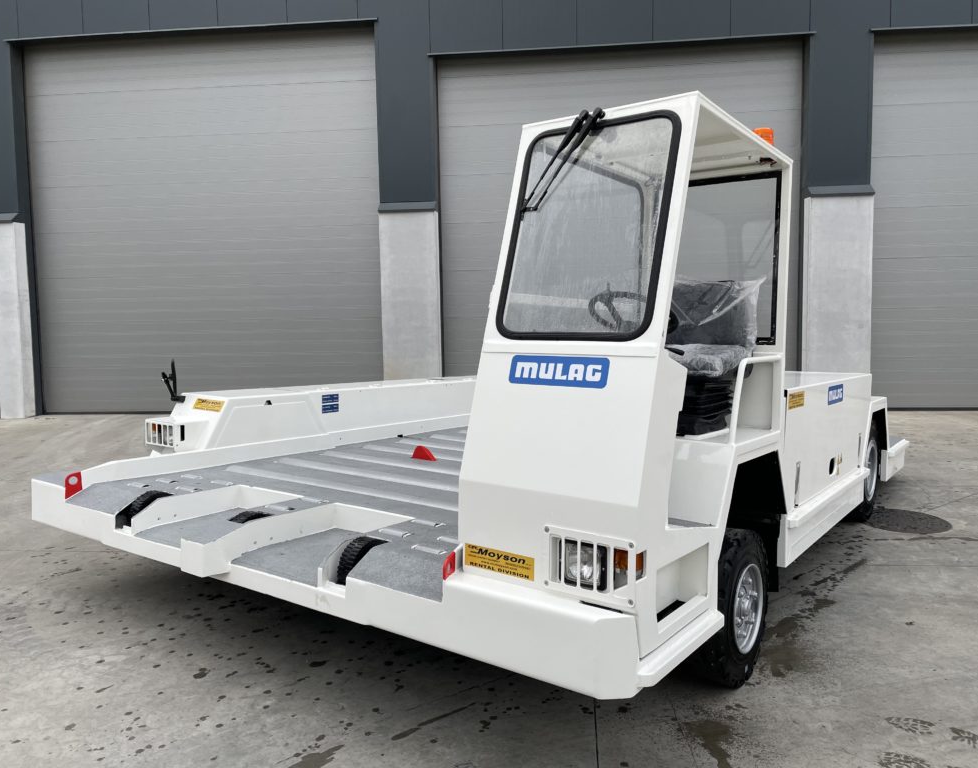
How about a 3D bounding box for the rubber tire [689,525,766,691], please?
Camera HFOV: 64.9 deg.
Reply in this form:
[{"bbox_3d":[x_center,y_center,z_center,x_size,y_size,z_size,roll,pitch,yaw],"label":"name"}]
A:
[{"bbox_3d":[0.909,0.838,3.043,0.210,0.590,0.590,3,4,36],"label":"rubber tire"}]

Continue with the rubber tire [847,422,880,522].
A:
[{"bbox_3d":[2.517,0.588,5.304,0.220,0.700,0.700,3,4,36],"label":"rubber tire"}]

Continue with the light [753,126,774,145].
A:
[{"bbox_3d":[1.163,-1.027,3.265,0.092,0.125,0.092,3,4,36],"label":"light"}]

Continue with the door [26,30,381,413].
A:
[{"bbox_3d":[-3.946,-2.162,10.699,5.000,5.140,0.070,0,4,6],"label":"door"}]

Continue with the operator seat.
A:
[{"bbox_3d":[0.833,-0.127,3.263,0.490,0.630,0.570,3,4,36],"label":"operator seat"}]

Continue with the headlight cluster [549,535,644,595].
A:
[{"bbox_3d":[0.326,0.537,2.311,0.300,0.165,0.100,3,4,36],"label":"headlight cluster"}]

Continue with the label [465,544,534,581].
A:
[{"bbox_3d":[0.032,0.573,2.477,0.272,0.072,0.004,3,4,36],"label":"label"}]

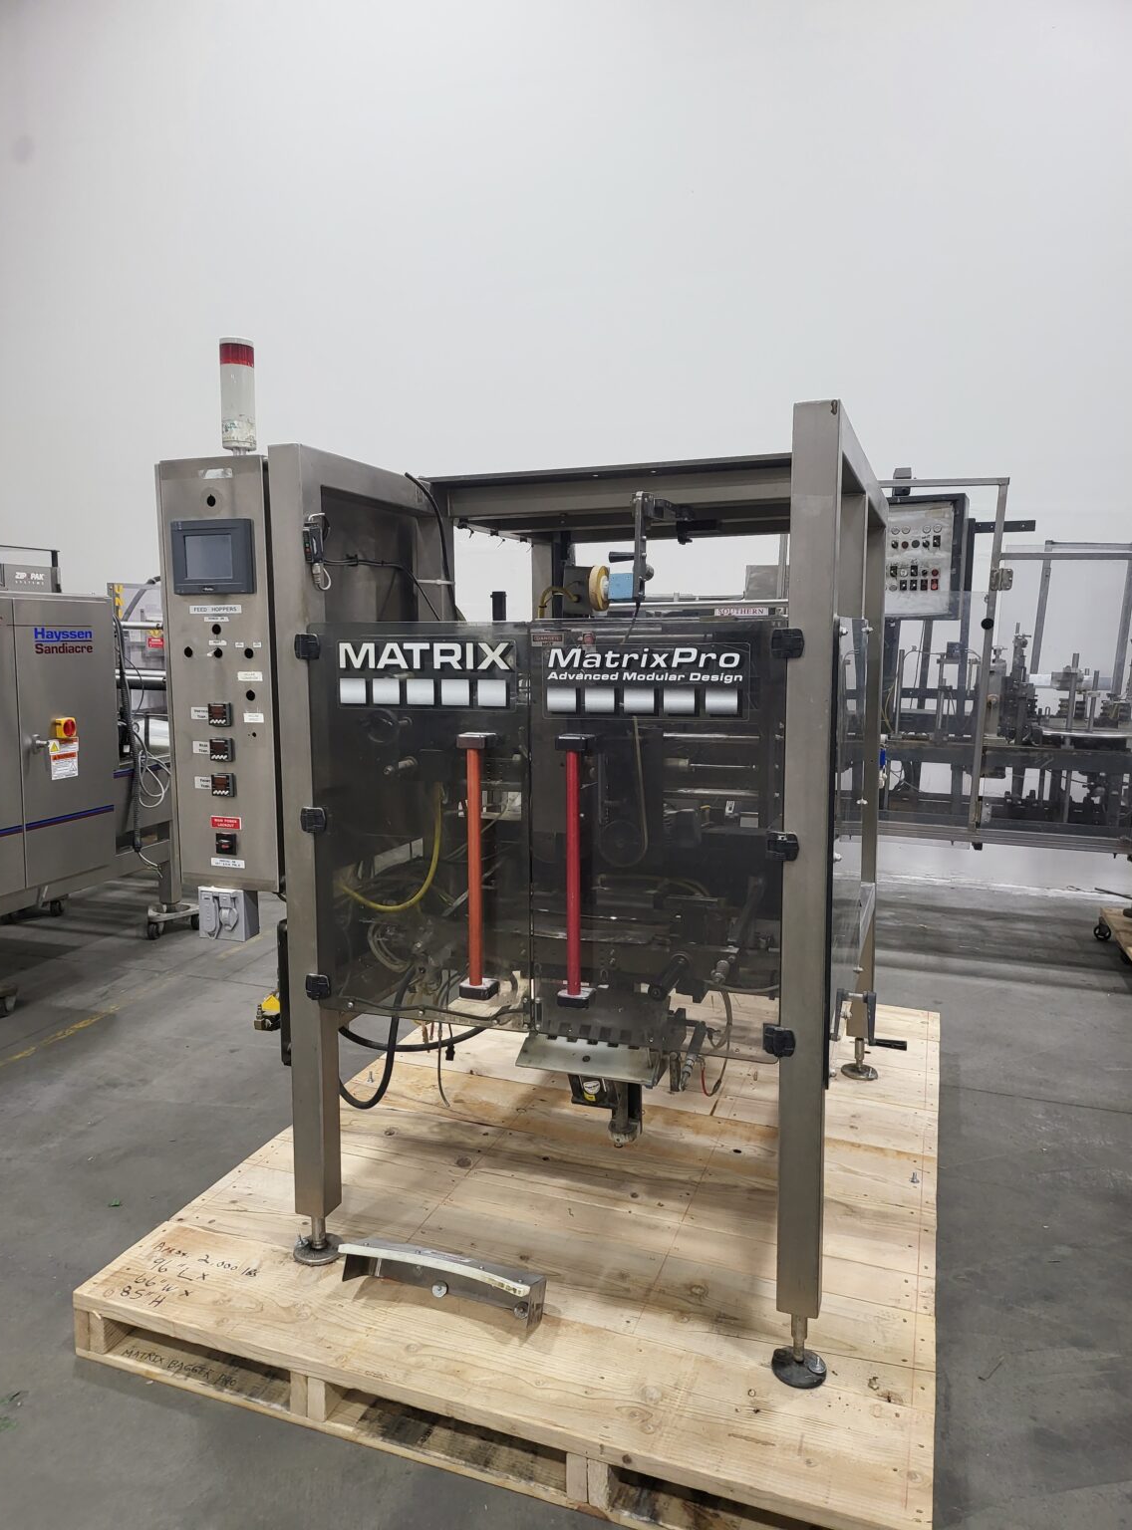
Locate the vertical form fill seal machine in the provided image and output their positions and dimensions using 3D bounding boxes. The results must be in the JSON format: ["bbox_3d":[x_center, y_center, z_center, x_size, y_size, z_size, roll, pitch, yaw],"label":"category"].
[{"bbox_3d":[0.068,0.150,2.823,1.447,1.799,1.527,2,7,20],"label":"vertical form fill seal machine"}]

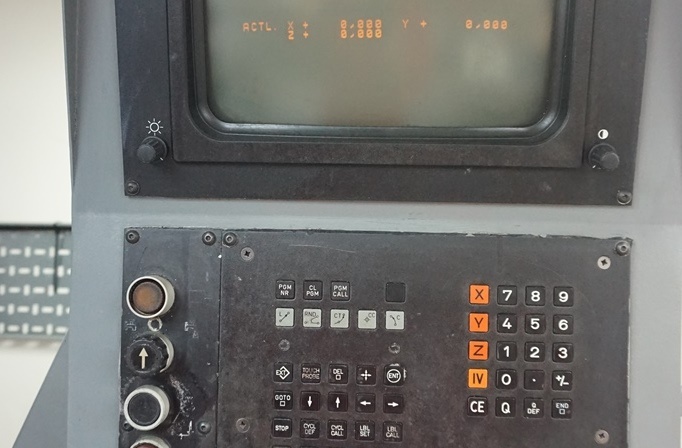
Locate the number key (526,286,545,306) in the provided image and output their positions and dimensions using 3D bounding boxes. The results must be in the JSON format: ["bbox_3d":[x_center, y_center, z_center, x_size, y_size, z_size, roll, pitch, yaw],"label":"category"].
[{"bbox_3d":[0.134,0.050,0.531,0.013,0.013,0.006,1,-1,3],"label":"number key"}]

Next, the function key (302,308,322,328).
[{"bbox_3d":[-0.020,0.066,0.537,0.013,0.013,0.006,1,-1,3],"label":"function key"}]

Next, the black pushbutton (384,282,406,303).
[{"bbox_3d":[0.038,0.048,0.535,0.013,0.013,0.006,1,-1,3],"label":"black pushbutton"}]

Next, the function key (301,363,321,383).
[{"bbox_3d":[-0.021,0.105,0.537,0.013,0.013,0.006,1,-1,3],"label":"function key"}]

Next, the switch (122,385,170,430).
[{"bbox_3d":[-0.134,0.127,0.529,0.029,0.029,0.011,1,-2,2],"label":"switch"}]

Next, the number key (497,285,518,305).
[{"bbox_3d":[0.115,0.049,0.529,0.013,0.013,0.004,1,-2,2],"label":"number key"}]

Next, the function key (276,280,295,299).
[{"bbox_3d":[-0.039,0.047,0.544,0.013,0.013,0.005,1,-1,2],"label":"function key"}]

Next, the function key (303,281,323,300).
[{"bbox_3d":[-0.020,0.047,0.543,0.013,0.013,0.005,1,-1,2],"label":"function key"}]

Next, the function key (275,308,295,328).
[{"bbox_3d":[-0.039,0.066,0.538,0.013,0.013,0.006,1,-1,3],"label":"function key"}]

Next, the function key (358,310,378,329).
[{"bbox_3d":[0.019,0.067,0.535,0.013,0.013,0.006,1,-1,3],"label":"function key"}]

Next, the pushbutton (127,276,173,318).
[{"bbox_3d":[-0.132,0.050,0.534,0.028,0.028,0.019,1,-1,3],"label":"pushbutton"}]

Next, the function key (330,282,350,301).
[{"bbox_3d":[0.000,0.047,0.536,0.013,0.013,0.006,1,-1,3],"label":"function key"}]

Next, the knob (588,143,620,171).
[{"bbox_3d":[0.177,-0.043,0.512,0.018,0.018,0.018,1,12,2],"label":"knob"}]

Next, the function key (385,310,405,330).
[{"bbox_3d":[0.038,0.068,0.540,0.013,0.013,0.005,1,-1,2],"label":"function key"}]

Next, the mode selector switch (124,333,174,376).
[{"bbox_3d":[-0.132,0.091,0.531,0.028,0.028,0.024,1,-1,3],"label":"mode selector switch"}]

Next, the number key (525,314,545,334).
[{"bbox_3d":[0.134,0.069,0.530,0.013,0.013,0.006,1,-1,3],"label":"number key"}]

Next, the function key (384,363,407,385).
[{"bbox_3d":[0.037,0.107,0.539,0.013,0.013,0.005,1,-1,2],"label":"function key"}]

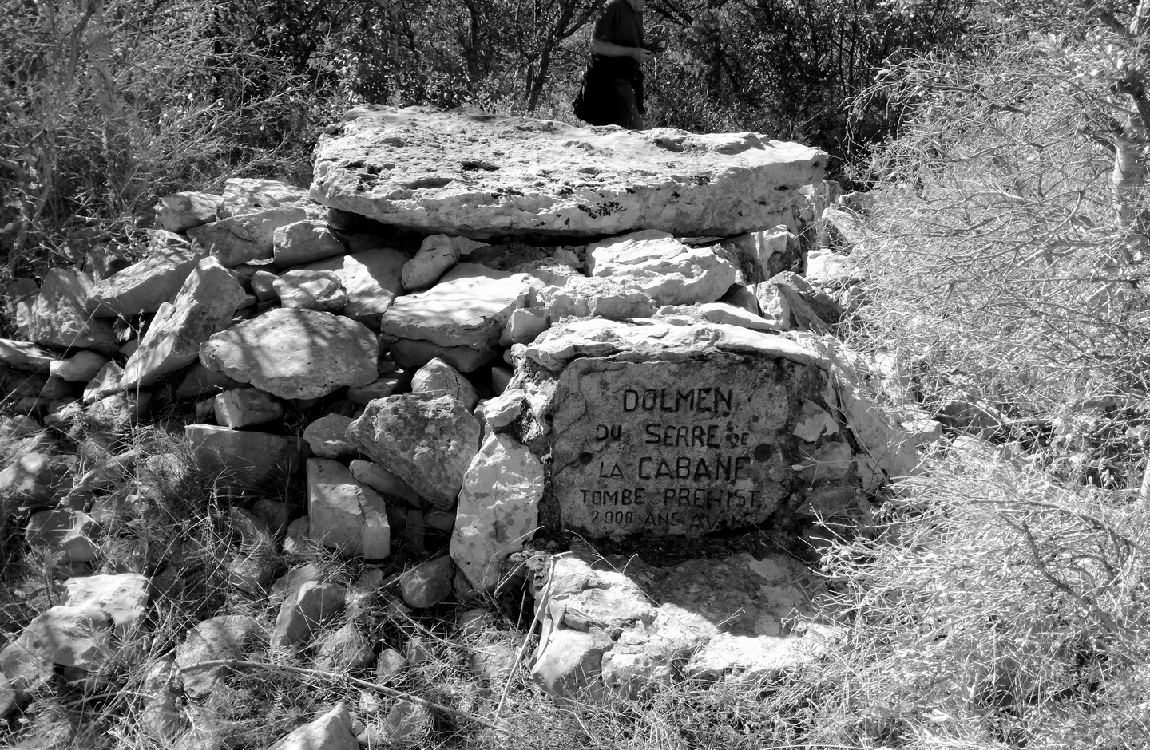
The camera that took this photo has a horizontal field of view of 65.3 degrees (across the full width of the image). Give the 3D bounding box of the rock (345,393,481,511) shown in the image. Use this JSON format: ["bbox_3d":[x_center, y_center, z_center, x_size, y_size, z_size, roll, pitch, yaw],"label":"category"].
[{"bbox_3d":[-0.545,0.261,3.050,0.400,0.320,0.260,9,21,-4],"label":"rock"}]

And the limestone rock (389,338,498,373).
[{"bbox_3d":[-0.468,-0.071,3.200,0.376,0.120,0.270,0,20,0],"label":"limestone rock"}]

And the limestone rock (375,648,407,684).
[{"bbox_3d":[-0.496,0.787,2.420,0.085,0.085,0.080,0,21,0],"label":"limestone rock"}]

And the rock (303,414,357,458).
[{"bbox_3d":[-0.815,0.203,3.000,0.183,0.116,0.160,-5,21,-14],"label":"rock"}]

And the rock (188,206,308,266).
[{"bbox_3d":[-1.329,-0.575,3.700,0.489,0.222,0.300,-5,21,-14],"label":"rock"}]

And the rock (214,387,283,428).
[{"bbox_3d":[-1.077,0.107,2.970,0.205,0.110,0.160,-11,23,-29],"label":"rock"}]

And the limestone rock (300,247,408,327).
[{"bbox_3d":[-0.815,-0.311,3.250,0.380,0.210,0.320,0,22,-11],"label":"limestone rock"}]

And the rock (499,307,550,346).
[{"bbox_3d":[-0.173,-0.167,3.100,0.175,0.121,0.150,0,20,0],"label":"rock"}]

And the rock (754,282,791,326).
[{"bbox_3d":[0.773,-0.275,3.500,0.130,0.160,0.160,7,22,19],"label":"rock"}]

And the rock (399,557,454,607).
[{"bbox_3d":[-0.420,0.589,2.550,0.160,0.125,0.135,-2,20,-5],"label":"rock"}]

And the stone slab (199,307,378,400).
[{"bbox_3d":[-1.053,-0.081,3.300,0.610,0.170,0.370,1,59,-2],"label":"stone slab"}]

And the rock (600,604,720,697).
[{"bbox_3d":[0.226,0.752,2.450,0.311,0.203,0.220,0,20,0],"label":"rock"}]

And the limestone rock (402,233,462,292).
[{"bbox_3d":[-0.591,-0.469,3.700,0.260,0.140,0.160,-38,24,20],"label":"limestone rock"}]

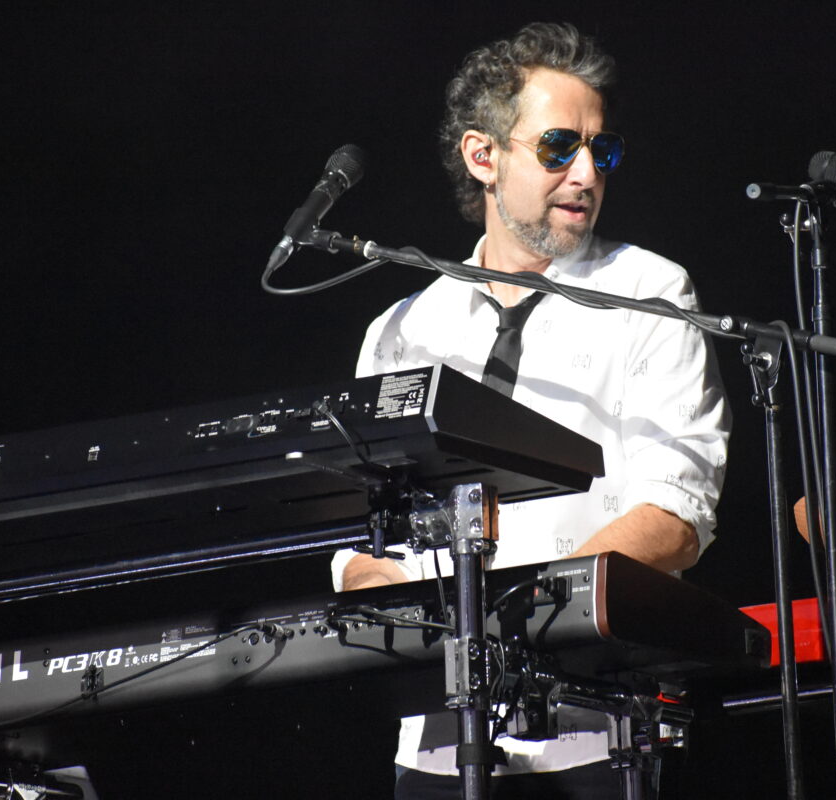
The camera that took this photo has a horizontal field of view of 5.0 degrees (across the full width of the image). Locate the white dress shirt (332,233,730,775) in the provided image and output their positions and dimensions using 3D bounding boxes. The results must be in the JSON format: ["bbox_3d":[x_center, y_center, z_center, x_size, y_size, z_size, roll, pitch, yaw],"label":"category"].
[{"bbox_3d":[0.146,0.133,12.200,0.500,0.670,0.340,-4,-8,17],"label":"white dress shirt"}]

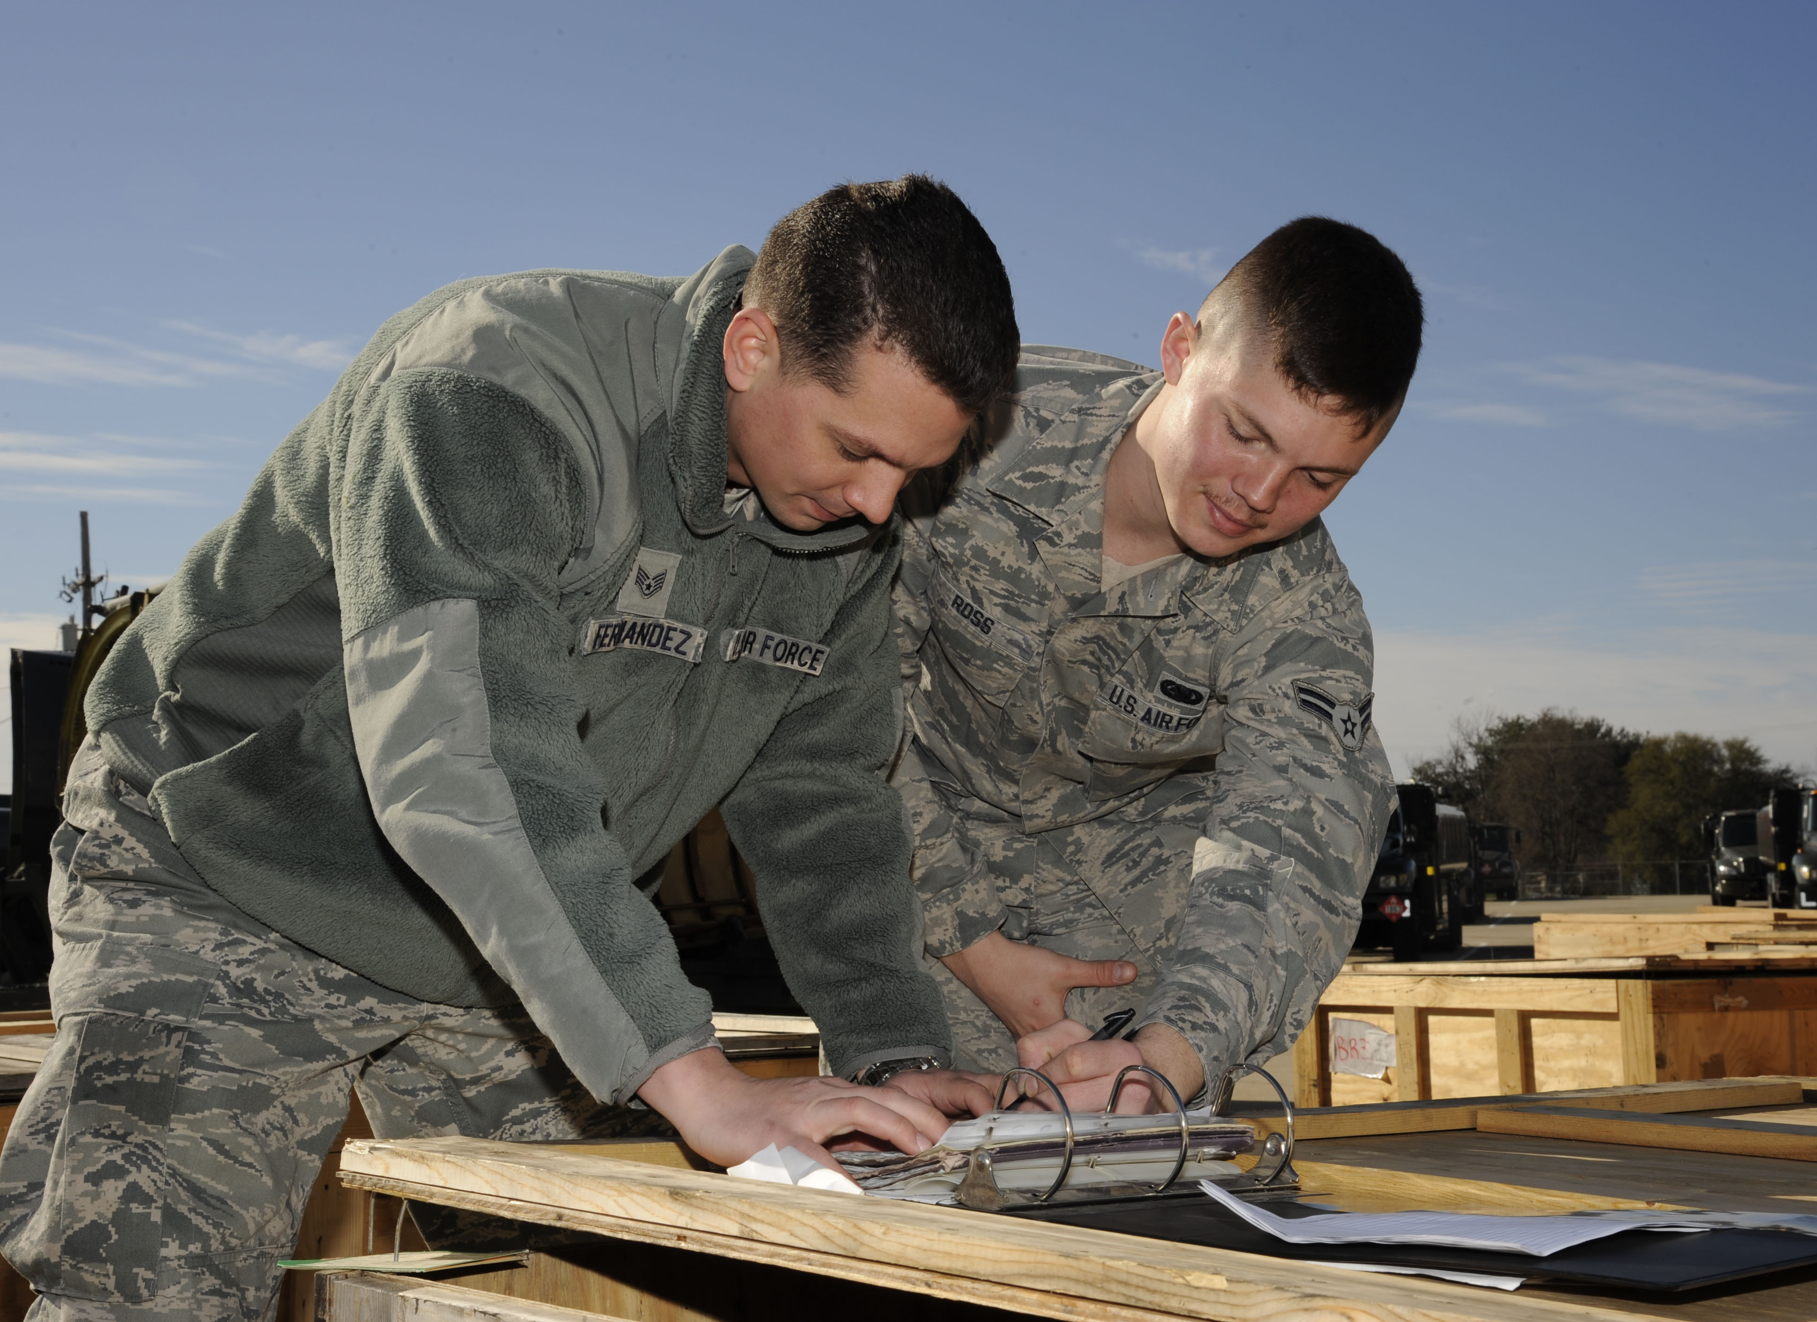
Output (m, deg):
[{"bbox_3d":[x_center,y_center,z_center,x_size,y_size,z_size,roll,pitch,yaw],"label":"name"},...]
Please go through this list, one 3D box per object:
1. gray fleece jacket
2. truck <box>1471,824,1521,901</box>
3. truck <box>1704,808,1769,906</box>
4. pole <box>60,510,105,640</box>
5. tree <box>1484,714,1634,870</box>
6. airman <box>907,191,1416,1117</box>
[{"bbox_3d":[-0.310,0.012,1.970,0.720,0.580,0.550,-5,-6,39],"label":"gray fleece jacket"},{"bbox_3d":[20.180,6.892,95.878,2.500,2.700,8.000,-2,-4,13],"label":"truck"},{"bbox_3d":[23.438,5.410,76.878,2.500,2.700,8.000,-2,-4,13],"label":"truck"},{"bbox_3d":[-23.888,1.771,80.000,0.800,12.500,2.200,1,-5,-27],"label":"pole"},{"bbox_3d":[27.456,5.767,116.000,6.200,7.600,6.000,-2,-4,14],"label":"tree"},{"bbox_3d":[0.182,0.391,2.150,0.580,1.450,0.750,-1,-4,-5],"label":"airman"}]

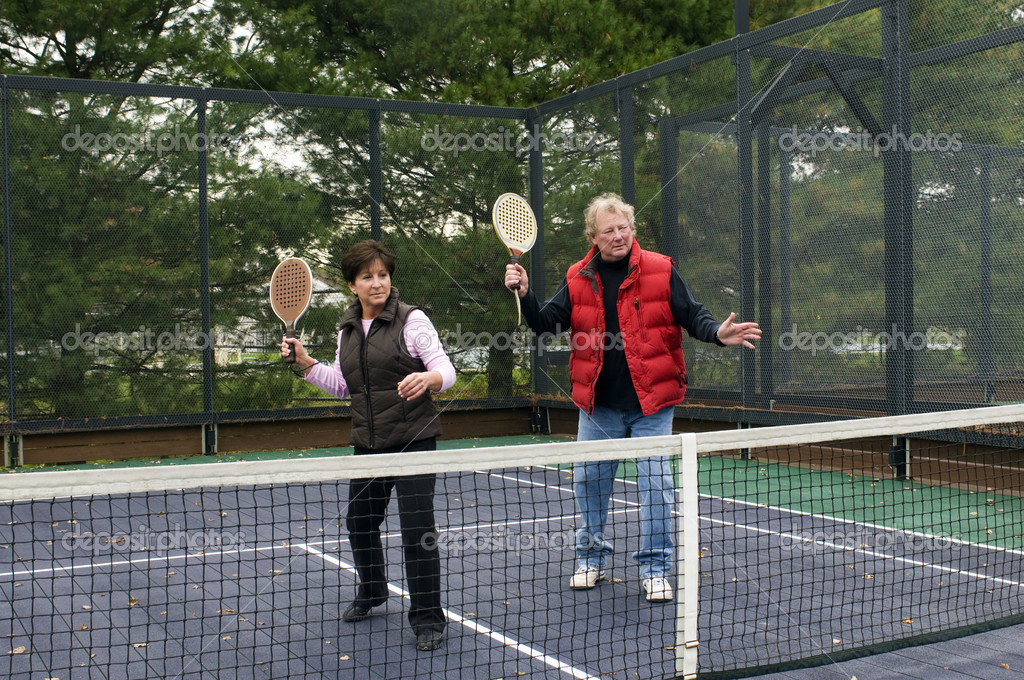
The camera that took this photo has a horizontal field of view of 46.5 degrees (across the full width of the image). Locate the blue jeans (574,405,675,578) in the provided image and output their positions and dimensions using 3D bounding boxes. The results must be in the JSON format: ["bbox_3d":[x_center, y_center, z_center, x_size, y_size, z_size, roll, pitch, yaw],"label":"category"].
[{"bbox_3d":[0.513,0.626,5.445,0.440,0.870,0.370,-1,0,13],"label":"blue jeans"}]

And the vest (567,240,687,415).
[{"bbox_3d":[0.520,-0.047,5.415,0.510,0.770,0.350,-1,0,14],"label":"vest"}]

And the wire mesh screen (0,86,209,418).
[{"bbox_3d":[-3.856,-0.800,11.500,1.812,3.138,0.040,-1,0,-28],"label":"wire mesh screen"}]

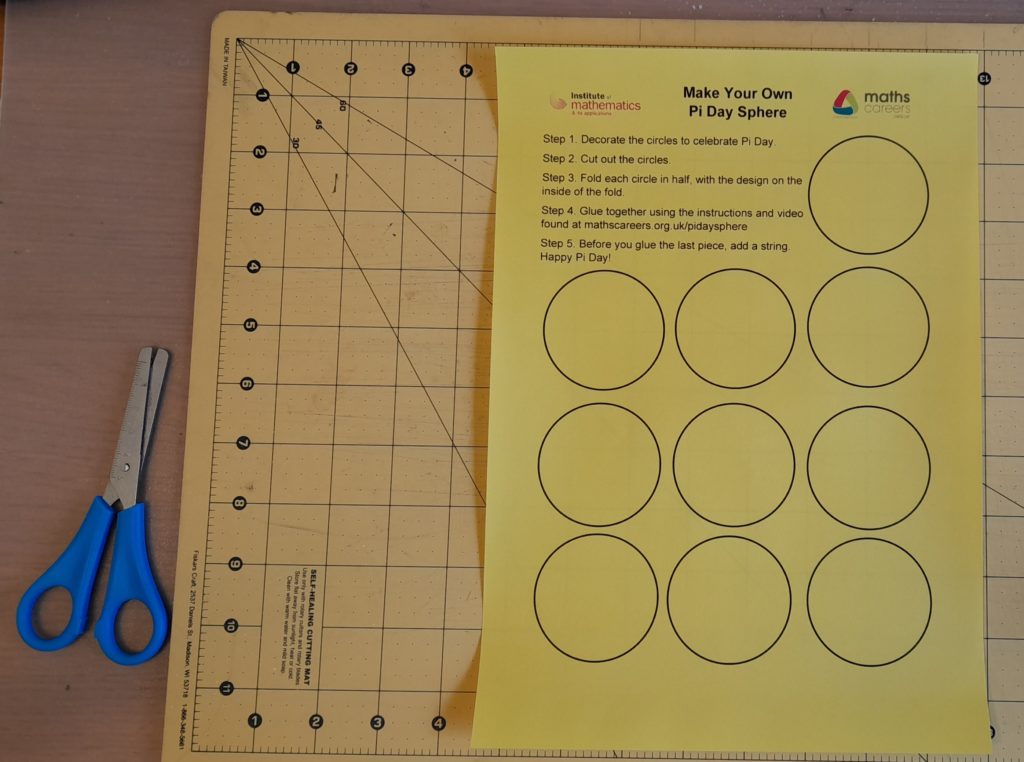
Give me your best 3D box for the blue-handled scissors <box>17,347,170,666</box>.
[{"bbox_3d":[-0.164,0.050,0.308,0.063,0.010,0.130,10,86,0],"label":"blue-handled scissors"}]

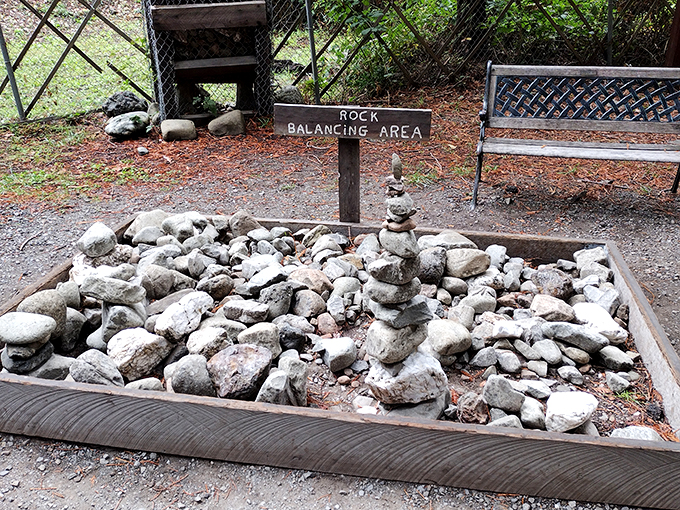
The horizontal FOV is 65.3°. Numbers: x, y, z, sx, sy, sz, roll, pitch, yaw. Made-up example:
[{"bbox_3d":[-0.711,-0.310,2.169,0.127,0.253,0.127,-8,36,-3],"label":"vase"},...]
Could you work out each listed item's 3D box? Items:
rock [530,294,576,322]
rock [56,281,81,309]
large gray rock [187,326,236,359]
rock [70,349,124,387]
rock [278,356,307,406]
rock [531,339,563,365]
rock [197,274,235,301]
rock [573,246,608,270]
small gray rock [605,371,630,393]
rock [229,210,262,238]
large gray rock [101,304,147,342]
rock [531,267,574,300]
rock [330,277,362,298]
[{"bbox_3d":[0.821,0.206,2.039,0.175,0.094,0.130,10,29,22],"label":"rock"},{"bbox_3d":[-1.133,0.165,2.214,0.113,0.113,0.113,-8,27,-14],"label":"rock"},{"bbox_3d":[-0.476,0.328,1.967,0.185,0.120,0.140,-7,28,-9],"label":"large gray rock"},{"bbox_3d":[-0.790,0.369,1.722,0.178,0.120,0.131,3,27,11],"label":"rock"},{"bbox_3d":[-0.161,0.439,1.798,0.100,0.190,0.120,-2,28,0],"label":"rock"},{"bbox_3d":[0.752,0.352,1.932,0.115,0.080,0.090,13,31,26],"label":"rock"},{"bbox_3d":[-0.487,0.127,2.079,0.145,0.089,0.113,-10,28,-14],"label":"rock"},{"bbox_3d":[1.105,0.015,2.335,0.155,0.090,0.120,12,30,25],"label":"rock"},{"bbox_3d":[0.908,0.414,1.735,0.082,0.057,0.072,6,27,15],"label":"small gray rock"},{"bbox_3d":[-0.489,-0.158,2.747,0.170,0.134,0.144,-4,26,-5],"label":"rock"},{"bbox_3d":[-0.824,0.258,2.029,0.160,0.154,0.134,-7,27,-11],"label":"large gray rock"},{"bbox_3d":[0.925,0.124,2.310,0.185,0.135,0.155,3,28,9],"label":"rock"},{"bbox_3d":[0.030,0.139,2.240,0.130,0.088,0.110,-1,27,1],"label":"rock"}]

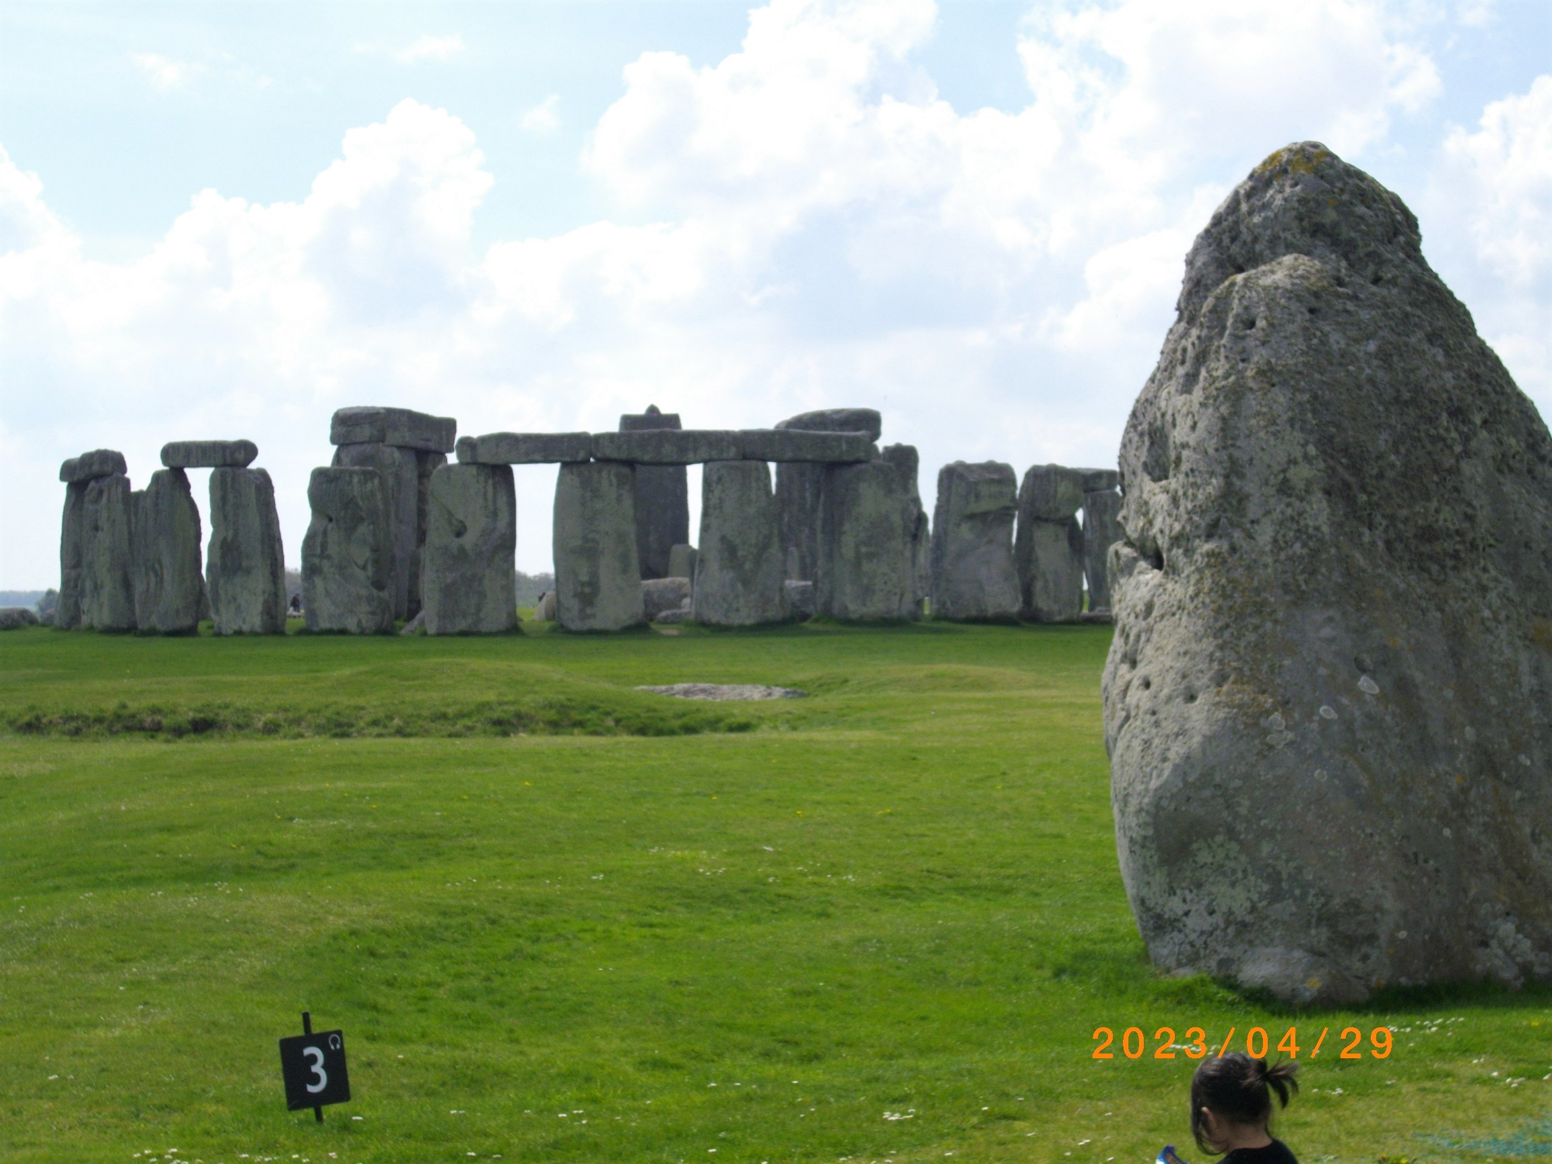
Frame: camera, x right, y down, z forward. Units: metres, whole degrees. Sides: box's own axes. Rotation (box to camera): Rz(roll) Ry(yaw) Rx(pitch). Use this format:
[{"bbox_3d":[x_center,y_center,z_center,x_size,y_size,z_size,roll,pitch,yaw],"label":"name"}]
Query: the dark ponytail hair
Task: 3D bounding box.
[{"bbox_3d":[1.058,1.177,7.800,0.250,0.230,0.185,0,0,44],"label":"dark ponytail hair"}]

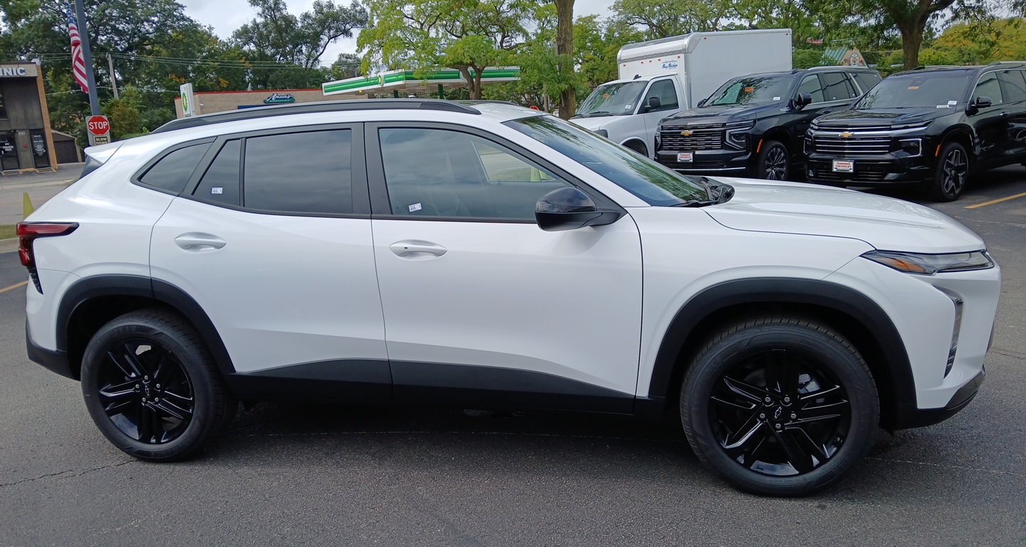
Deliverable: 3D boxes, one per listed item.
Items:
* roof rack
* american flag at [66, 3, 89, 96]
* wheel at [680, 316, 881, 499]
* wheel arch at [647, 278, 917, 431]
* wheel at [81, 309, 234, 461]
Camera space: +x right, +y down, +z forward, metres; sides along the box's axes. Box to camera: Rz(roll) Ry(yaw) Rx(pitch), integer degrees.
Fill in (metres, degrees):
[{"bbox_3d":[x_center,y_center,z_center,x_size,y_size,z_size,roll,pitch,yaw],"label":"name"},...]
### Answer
[{"bbox_3d":[-0.909,-0.696,3.379,1.600,0.095,0.085,0,11,13],"label":"roof rack"},{"bbox_3d":[-9.237,-4.785,16.400,0.480,1.900,0.350,-9,12,-27],"label":"american flag"},{"bbox_3d":[1.004,0.491,2.930,0.700,0.700,0.230,1,12,17],"label":"wheel"},{"bbox_3d":[0.972,0.286,2.825,0.960,0.575,0.120,0,12,13],"label":"wheel arch"},{"bbox_3d":[-1.629,0.503,3.552,0.700,0.700,0.230,0,12,13],"label":"wheel"}]

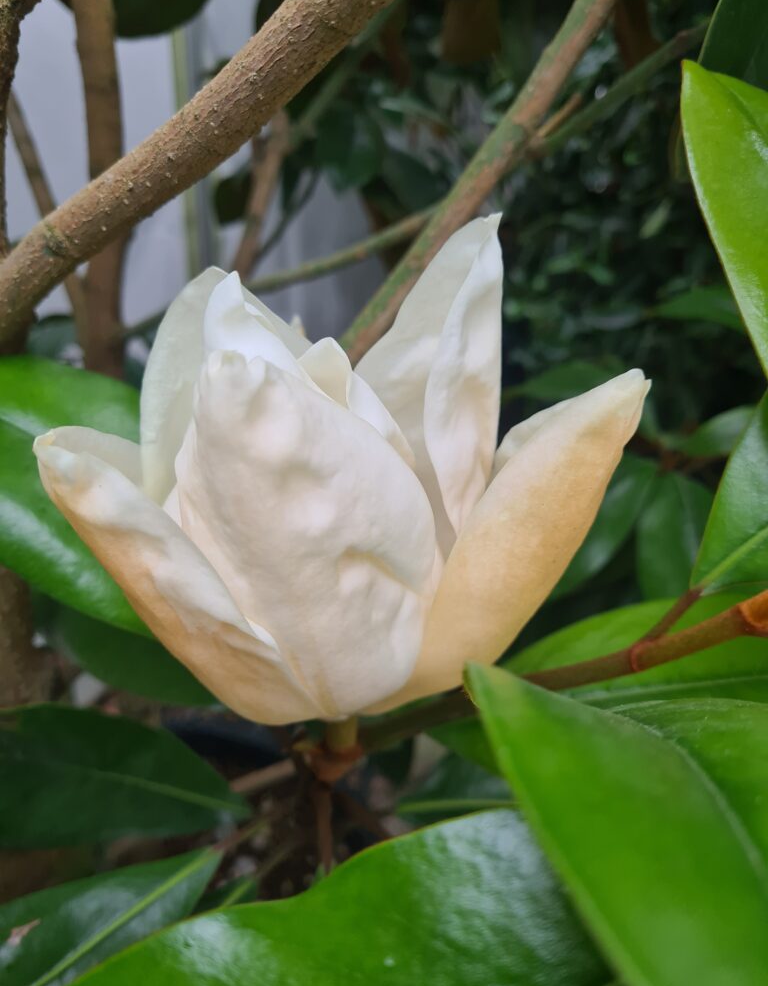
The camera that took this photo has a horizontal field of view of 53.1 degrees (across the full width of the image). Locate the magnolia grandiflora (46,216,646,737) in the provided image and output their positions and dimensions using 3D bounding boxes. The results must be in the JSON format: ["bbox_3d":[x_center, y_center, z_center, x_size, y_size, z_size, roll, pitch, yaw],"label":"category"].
[{"bbox_3d":[-0.013,-0.007,0.240,0.188,0.152,0.165,-1,17,-3],"label":"magnolia grandiflora"}]

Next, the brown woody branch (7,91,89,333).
[{"bbox_3d":[-0.262,-0.218,0.600,0.018,0.195,0.018,-17,0,0],"label":"brown woody branch"}]

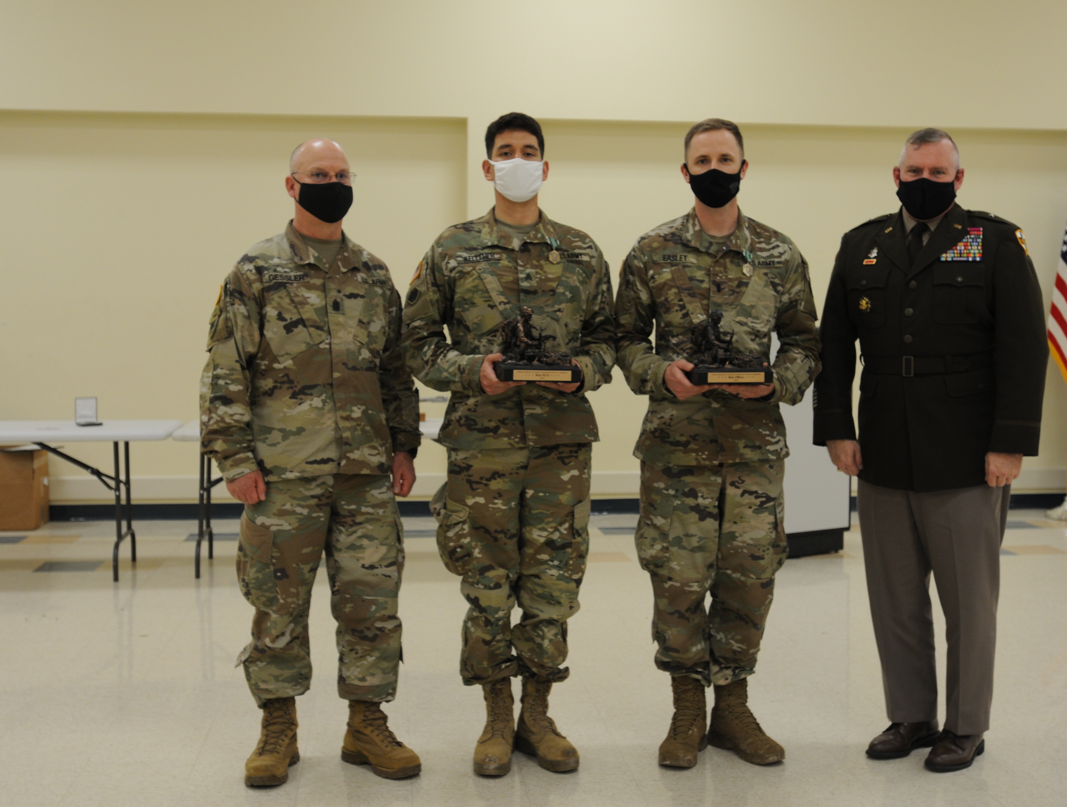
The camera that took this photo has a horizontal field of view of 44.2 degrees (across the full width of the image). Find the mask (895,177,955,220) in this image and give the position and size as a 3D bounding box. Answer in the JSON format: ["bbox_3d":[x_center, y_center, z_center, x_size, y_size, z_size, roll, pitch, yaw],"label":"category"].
[{"bbox_3d":[1.100,-0.574,3.688,0.165,0.126,0.110,2,4,24],"label":"mask"}]

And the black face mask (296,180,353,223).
[{"bbox_3d":[-0.564,-0.543,3.546,0.150,0.119,0.110,-2,4,-26],"label":"black face mask"}]

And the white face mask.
[{"bbox_3d":[-0.049,-0.609,3.588,0.155,0.126,0.110,0,4,-4],"label":"white face mask"}]

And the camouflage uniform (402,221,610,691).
[{"bbox_3d":[-0.062,0.134,3.677,0.590,1.362,0.400,-1,4,-11],"label":"camouflage uniform"}]

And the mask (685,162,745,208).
[{"bbox_3d":[0.503,-0.604,3.645,0.165,0.130,0.110,1,4,9],"label":"mask"}]

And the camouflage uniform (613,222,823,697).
[{"bbox_3d":[0.522,0.138,3.732,0.580,1.386,0.400,0,4,4],"label":"camouflage uniform"}]

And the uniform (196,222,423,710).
[{"bbox_3d":[-0.614,0.175,3.656,0.590,1.358,0.360,-1,4,-23],"label":"uniform"}]

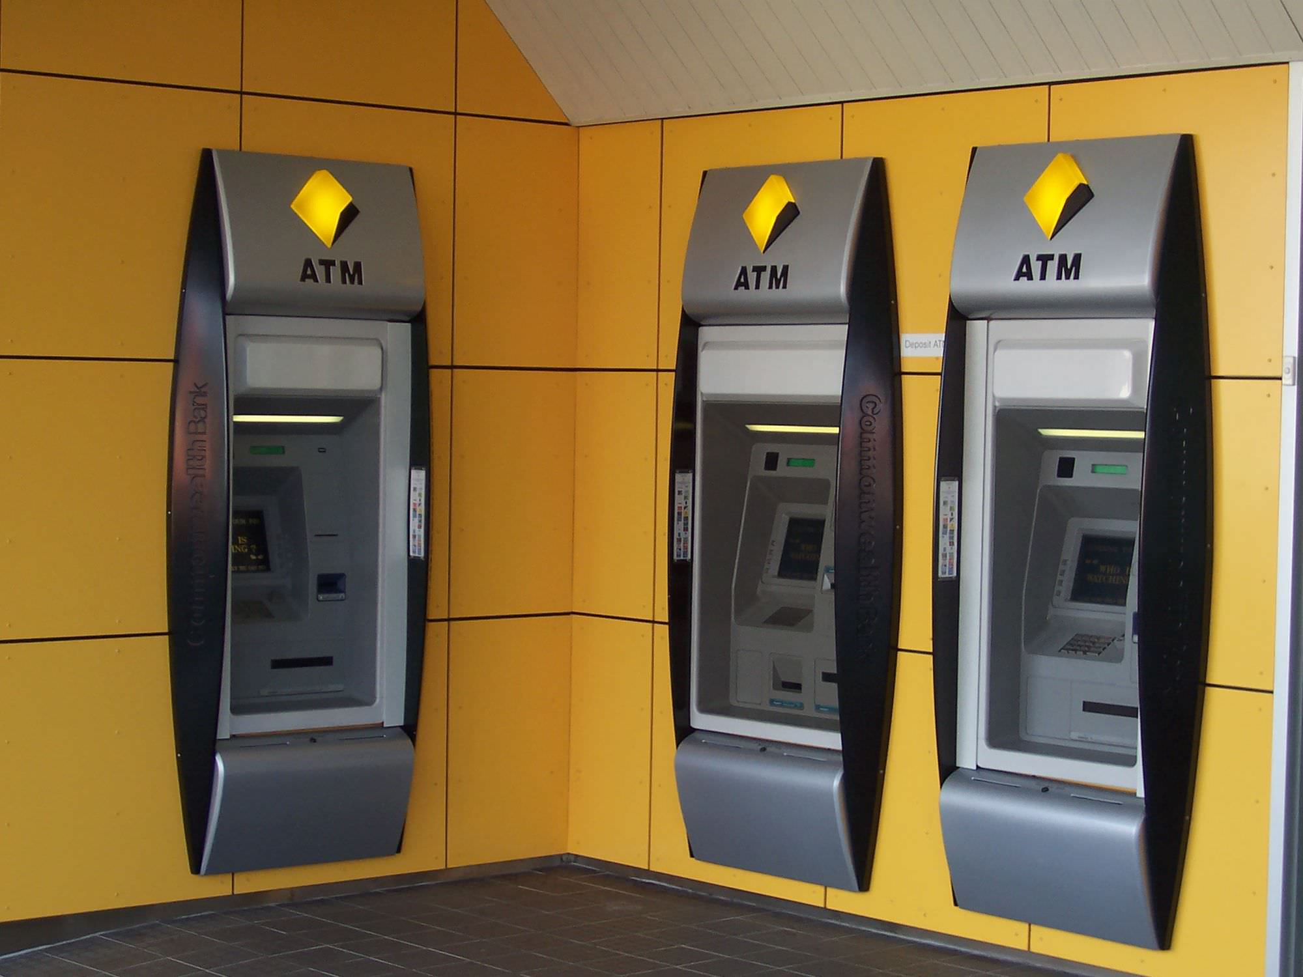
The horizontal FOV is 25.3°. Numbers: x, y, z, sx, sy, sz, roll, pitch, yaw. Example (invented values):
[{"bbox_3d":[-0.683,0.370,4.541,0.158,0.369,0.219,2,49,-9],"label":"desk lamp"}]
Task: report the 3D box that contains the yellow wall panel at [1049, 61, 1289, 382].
[{"bbox_3d":[1.340,-0.684,7.576,0.030,0.780,0.780,-1,3,-41],"label":"yellow wall panel"}]

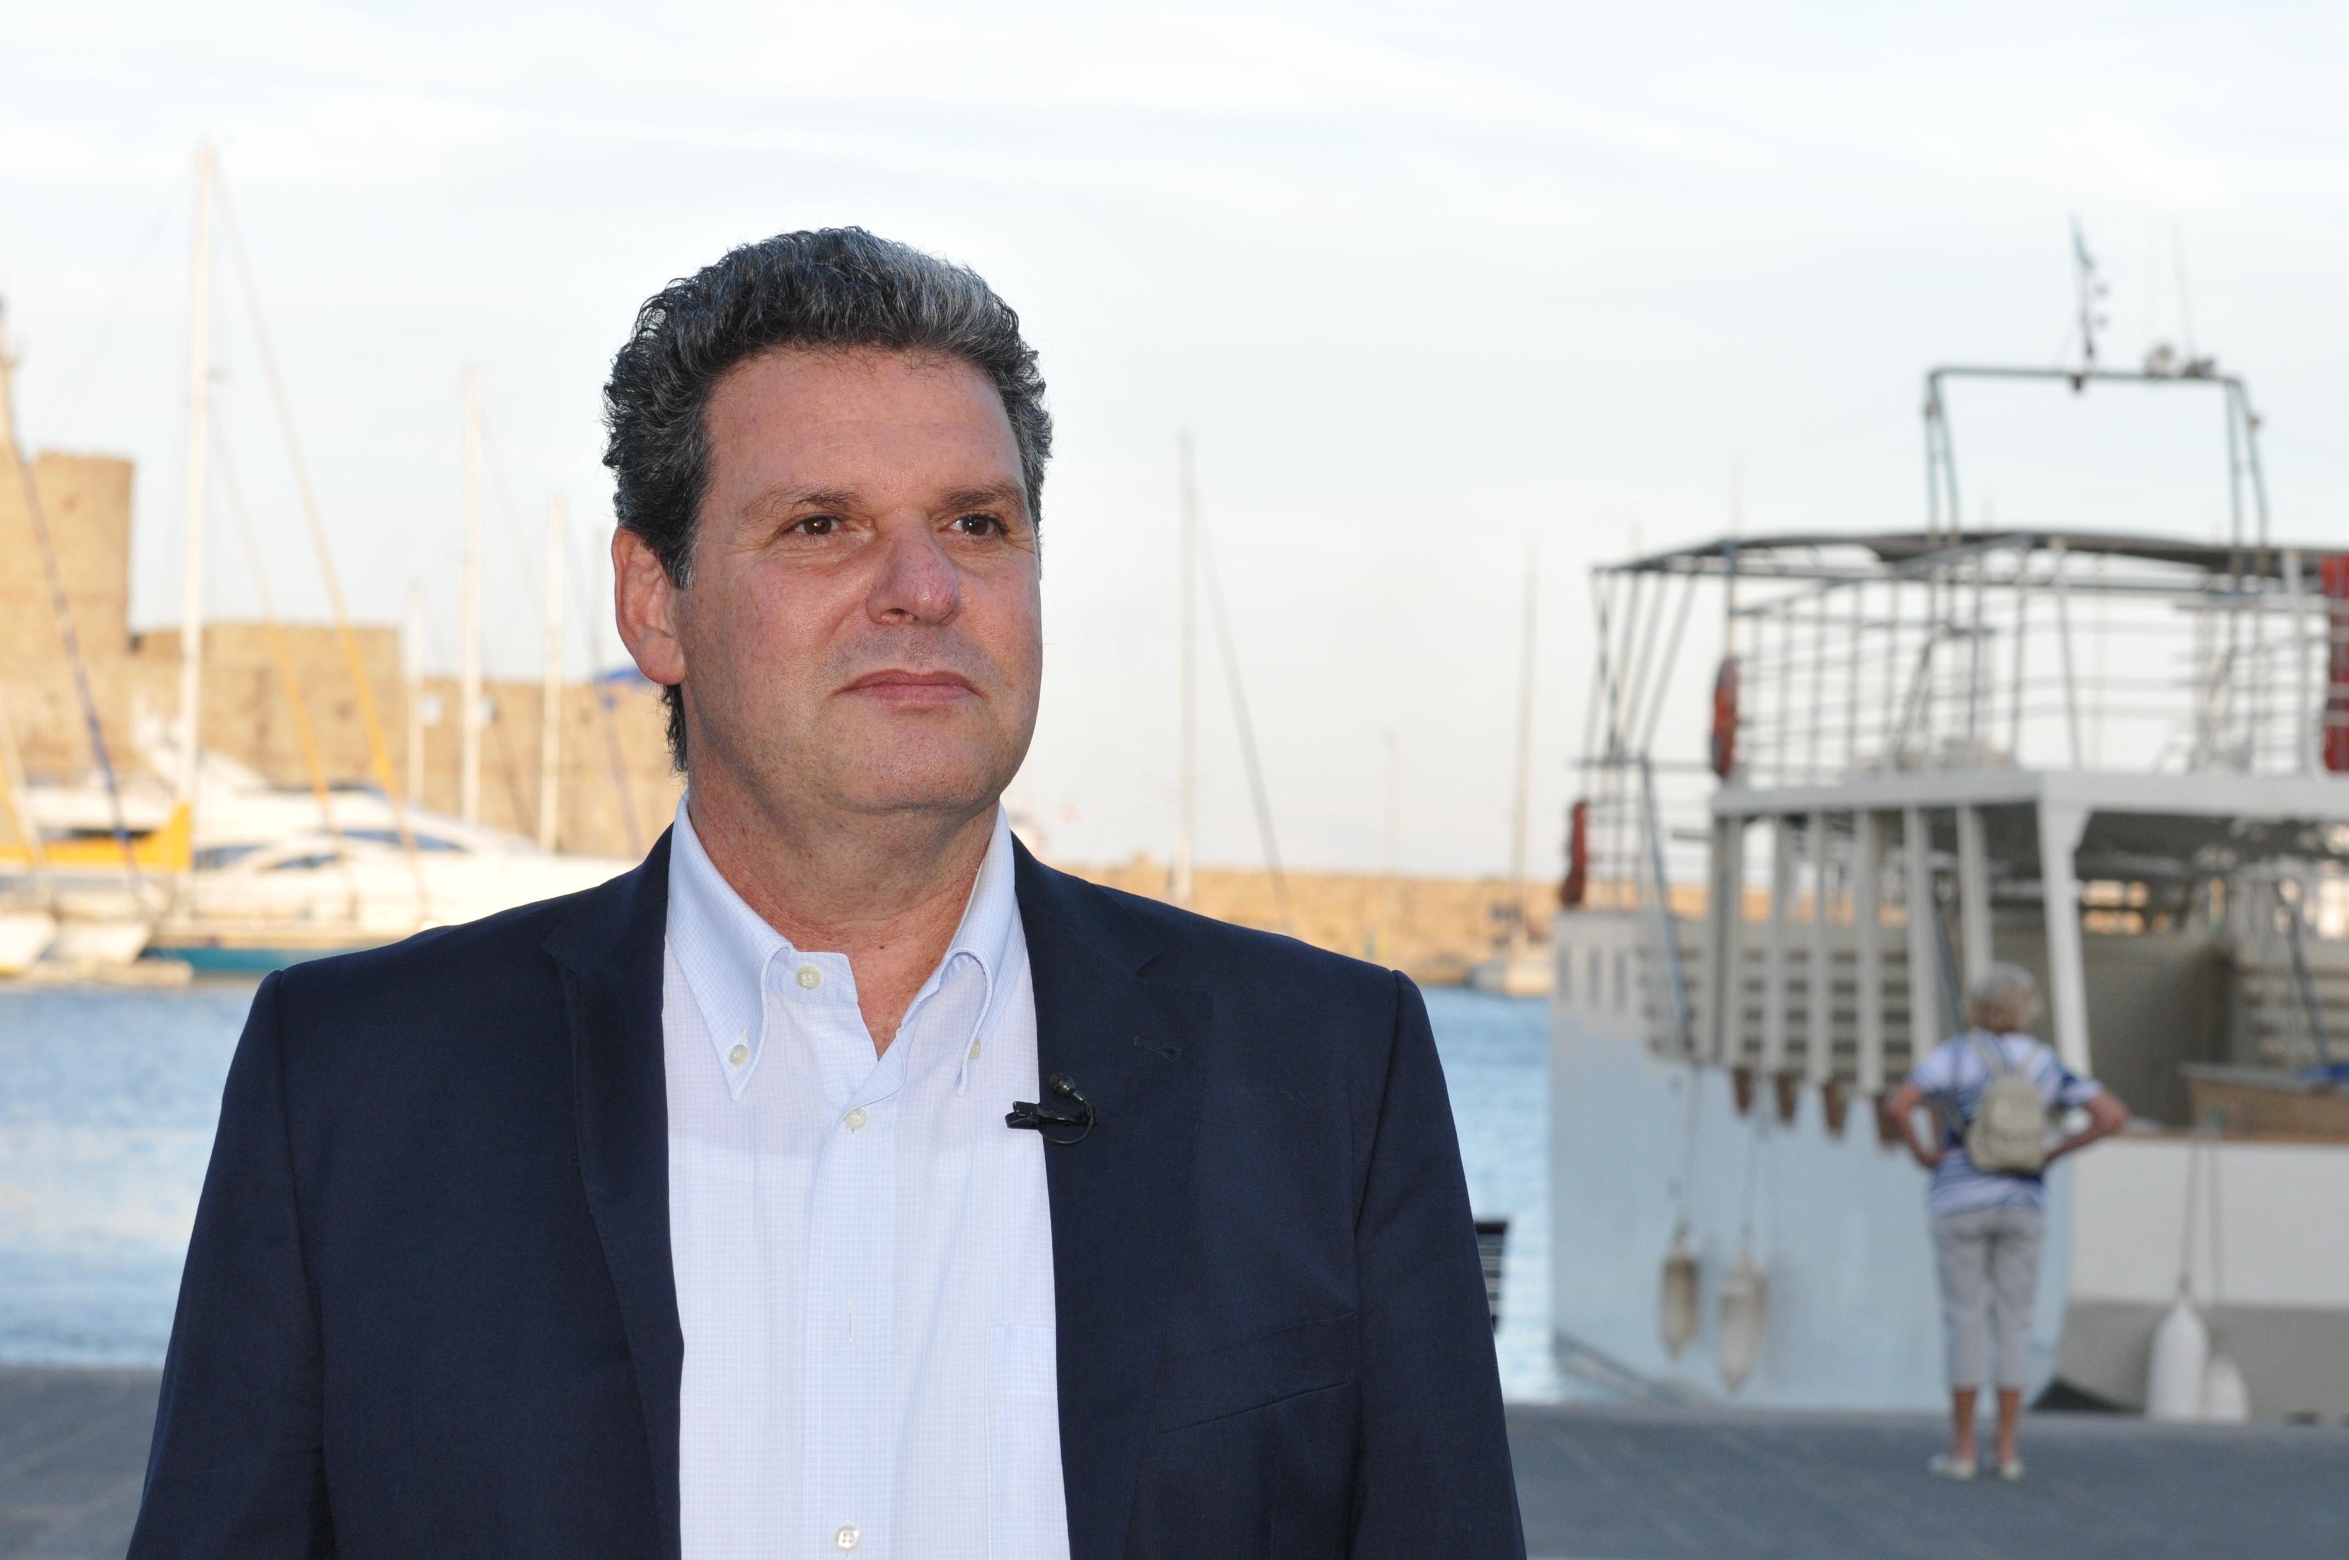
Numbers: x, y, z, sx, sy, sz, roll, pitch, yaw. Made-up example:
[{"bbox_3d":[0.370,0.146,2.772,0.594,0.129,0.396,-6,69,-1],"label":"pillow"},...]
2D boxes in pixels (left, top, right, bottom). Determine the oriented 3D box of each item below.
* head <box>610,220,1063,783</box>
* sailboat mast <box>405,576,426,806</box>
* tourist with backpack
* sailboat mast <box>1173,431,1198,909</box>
[{"bbox_3d":[-0.144,-0.110,2.870,0.185,0.245,0.230,1,-1,-24],"label":"head"},{"bbox_3d":[-22.734,-0.797,205.000,0.200,10.400,0.200,0,-1,0],"label":"sailboat mast"},{"bbox_3d":[2.579,1.368,21.300,0.760,1.600,0.450,0,-1,3],"label":"tourist with backpack"},{"bbox_3d":[0.277,-2.641,195.000,0.200,14.400,0.200,0,-1,0],"label":"sailboat mast"}]

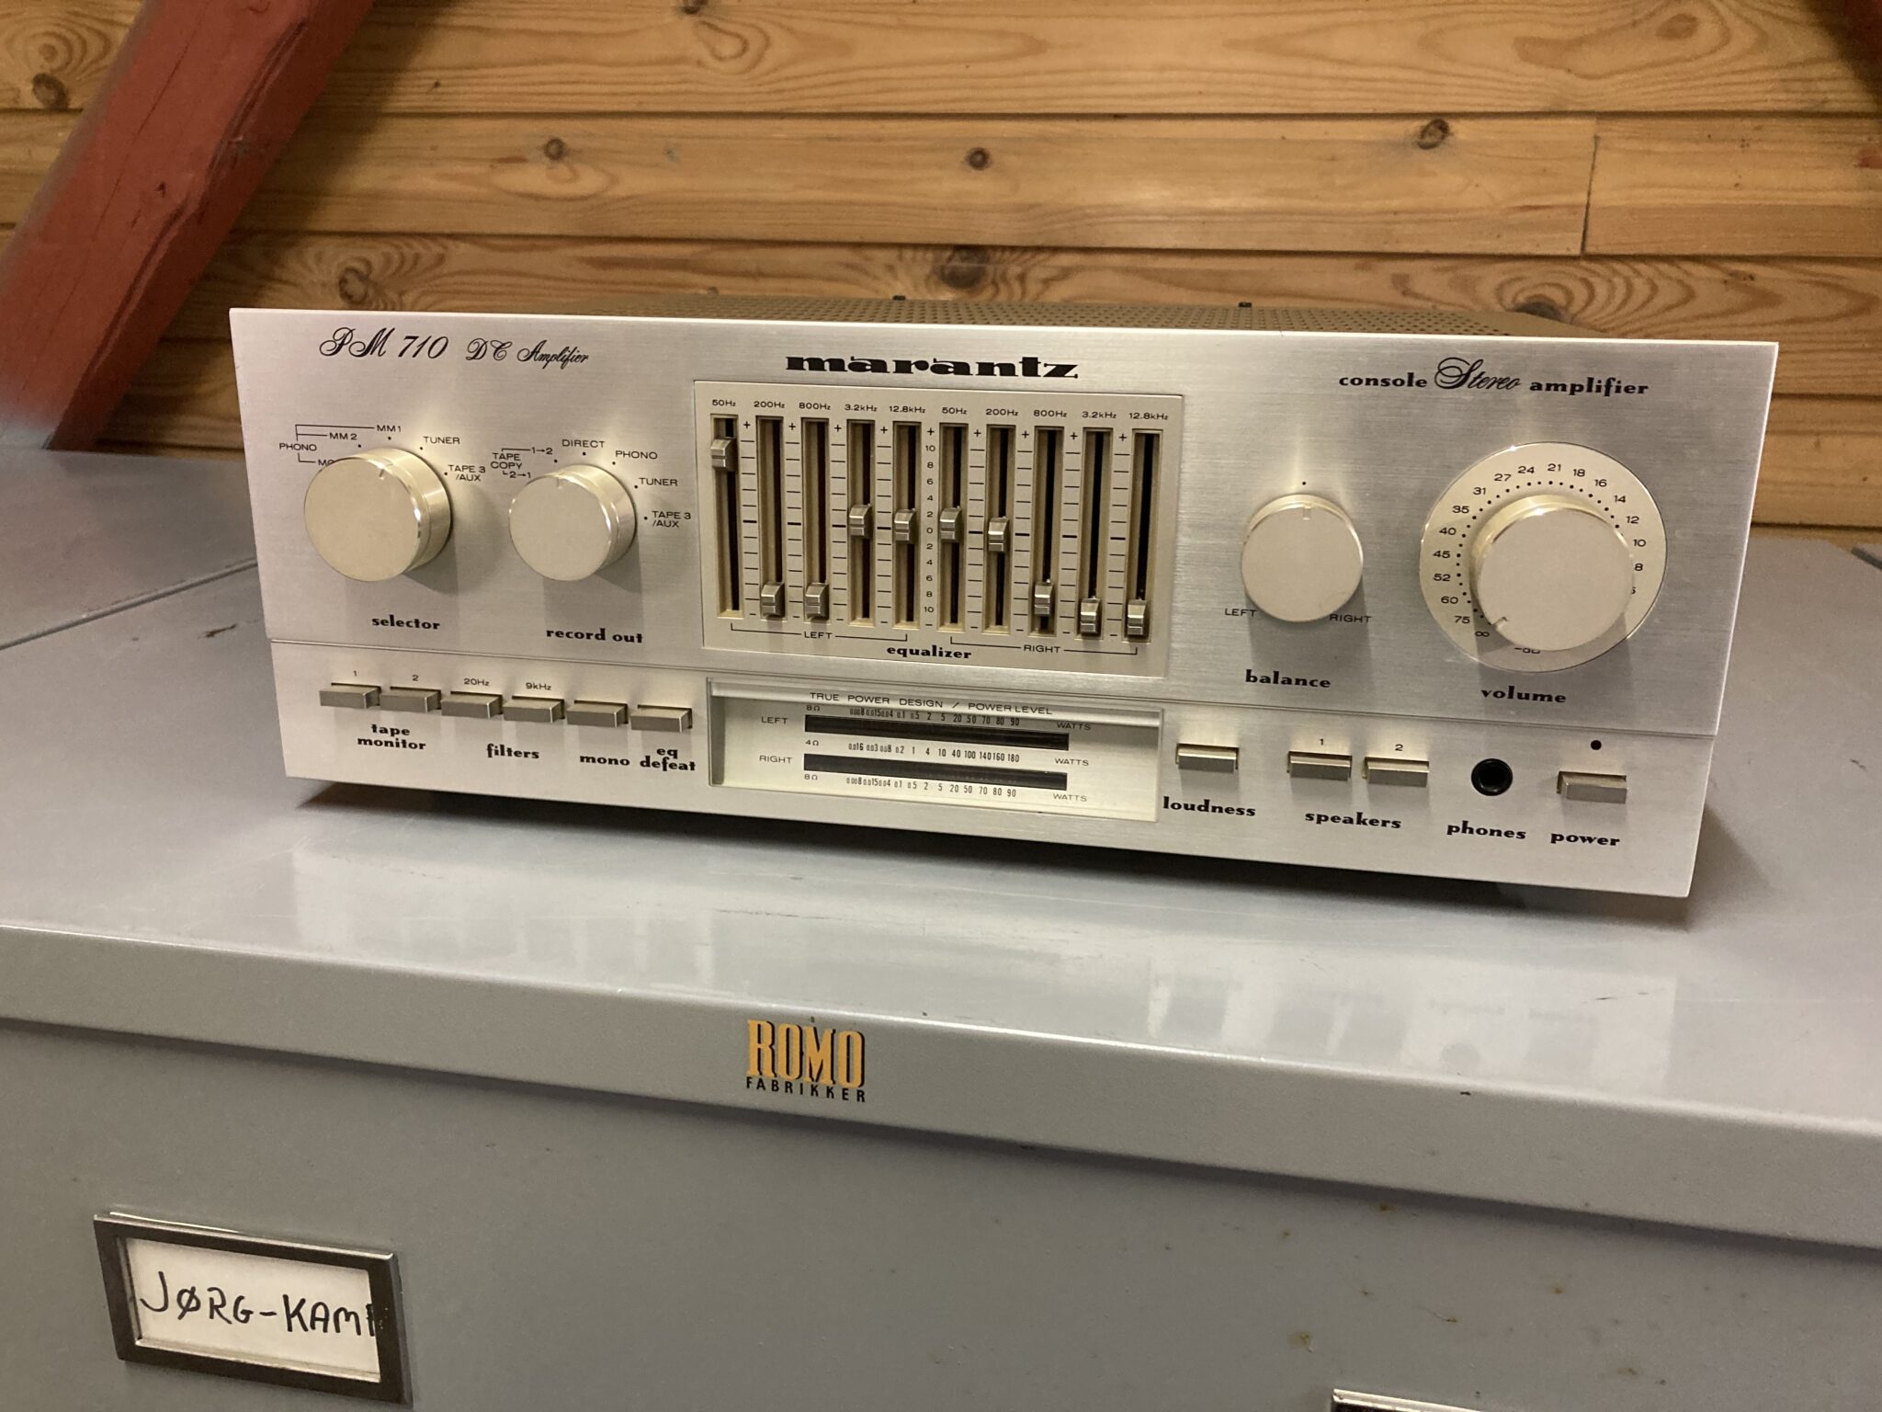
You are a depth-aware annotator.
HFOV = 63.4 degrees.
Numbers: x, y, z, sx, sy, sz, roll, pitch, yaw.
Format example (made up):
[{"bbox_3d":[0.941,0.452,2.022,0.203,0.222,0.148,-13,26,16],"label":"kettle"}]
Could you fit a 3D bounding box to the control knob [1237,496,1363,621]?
[{"bbox_3d":[0.093,-0.038,0.393,0.030,0.030,0.019,4,17,11],"label":"control knob"}]

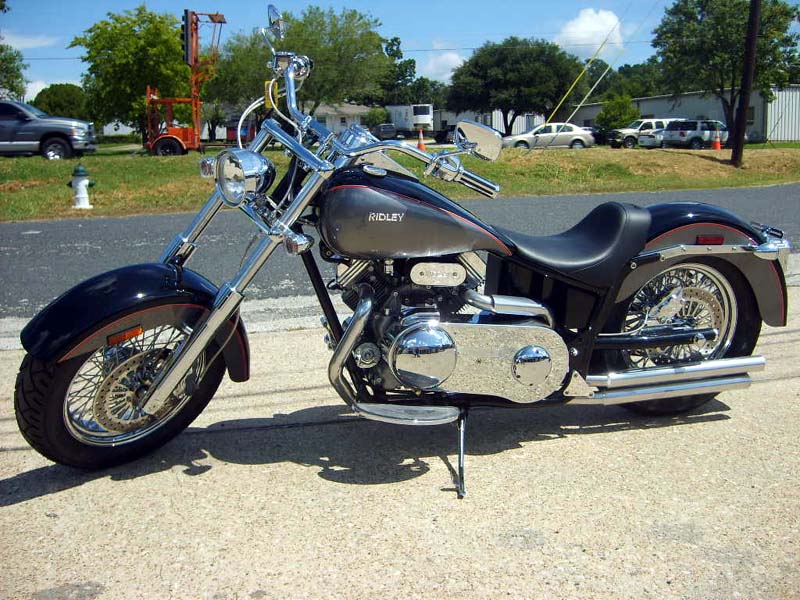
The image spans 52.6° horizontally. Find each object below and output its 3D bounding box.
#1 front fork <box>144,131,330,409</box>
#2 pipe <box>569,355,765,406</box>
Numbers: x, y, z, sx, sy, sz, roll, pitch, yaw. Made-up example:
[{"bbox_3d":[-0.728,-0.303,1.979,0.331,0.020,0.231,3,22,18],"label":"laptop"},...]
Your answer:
[{"bbox_3d":[-0.526,-0.103,2.271,0.320,0.880,0.140,40,6,31],"label":"front fork"},{"bbox_3d":[0.845,0.250,2.545,0.670,0.125,0.090,-4,15,-12],"label":"pipe"}]

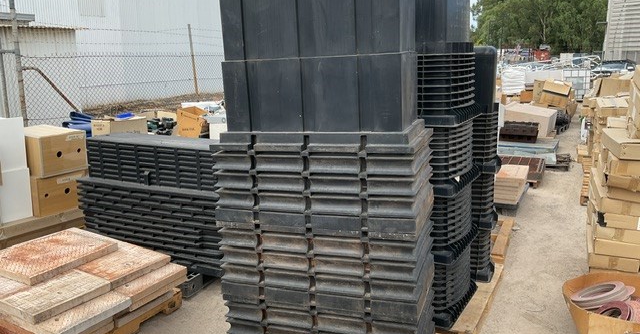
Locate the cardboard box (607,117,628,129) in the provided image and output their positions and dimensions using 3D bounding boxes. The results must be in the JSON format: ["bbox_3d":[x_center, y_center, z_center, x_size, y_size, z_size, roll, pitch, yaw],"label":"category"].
[{"bbox_3d":[2.916,-0.439,5.185,0.240,0.095,0.320,3,11,25],"label":"cardboard box"}]

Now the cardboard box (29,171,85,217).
[{"bbox_3d":[-2.940,0.251,5.682,0.680,0.385,0.470,5,12,34],"label":"cardboard box"}]

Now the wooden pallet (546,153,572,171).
[{"bbox_3d":[3.454,-0.097,8.789,1.130,0.130,1.130,3,11,26],"label":"wooden pallet"}]

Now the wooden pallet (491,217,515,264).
[{"bbox_3d":[1.177,0.656,5.021,1.130,0.130,1.130,3,11,25],"label":"wooden pallet"}]

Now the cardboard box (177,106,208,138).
[{"bbox_3d":[-1.712,-0.557,7.200,0.320,0.440,0.320,0,10,14],"label":"cardboard box"}]

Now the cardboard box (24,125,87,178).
[{"bbox_3d":[-2.905,-0.151,5.709,0.680,0.400,0.490,5,12,34],"label":"cardboard box"}]

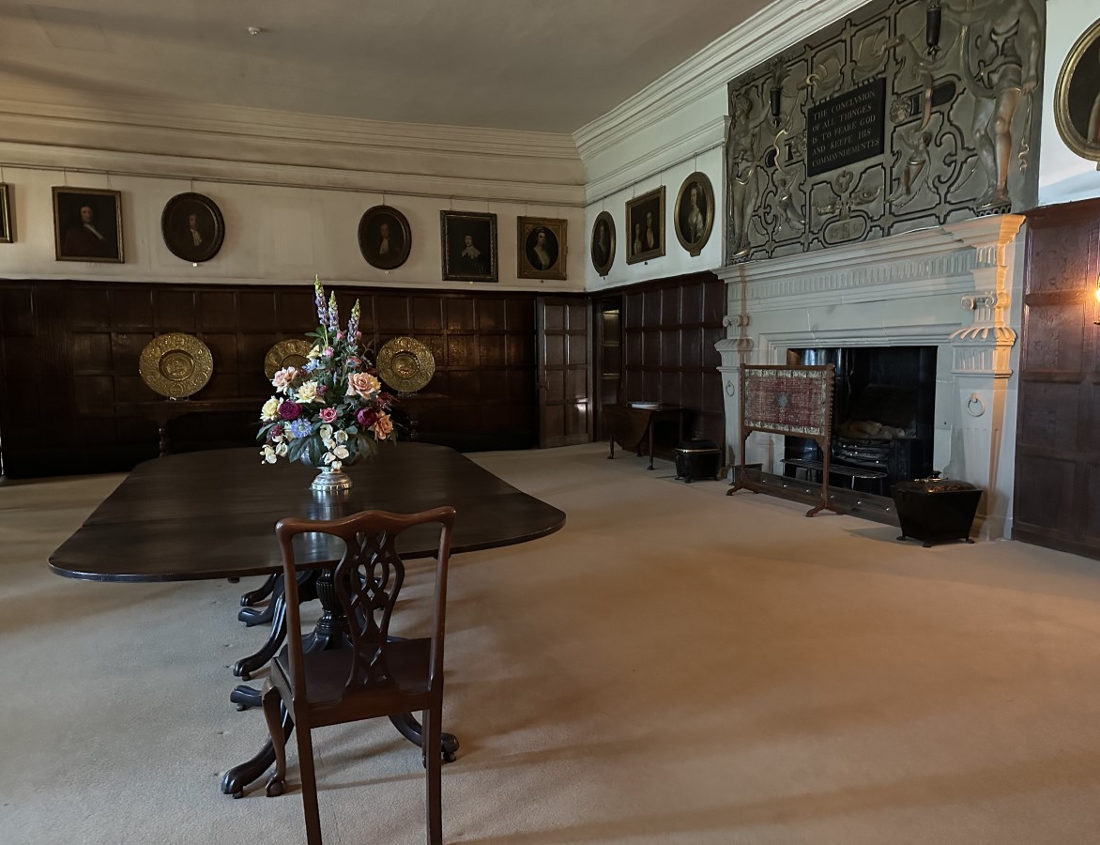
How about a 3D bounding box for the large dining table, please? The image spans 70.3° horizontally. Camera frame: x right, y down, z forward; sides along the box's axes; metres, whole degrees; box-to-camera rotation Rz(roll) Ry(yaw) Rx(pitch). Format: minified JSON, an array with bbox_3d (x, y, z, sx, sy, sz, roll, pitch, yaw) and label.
[{"bbox_3d":[-1.159,0.660,3.905,1.750,0.755,3.310,-2,5,-20],"label":"large dining table"}]

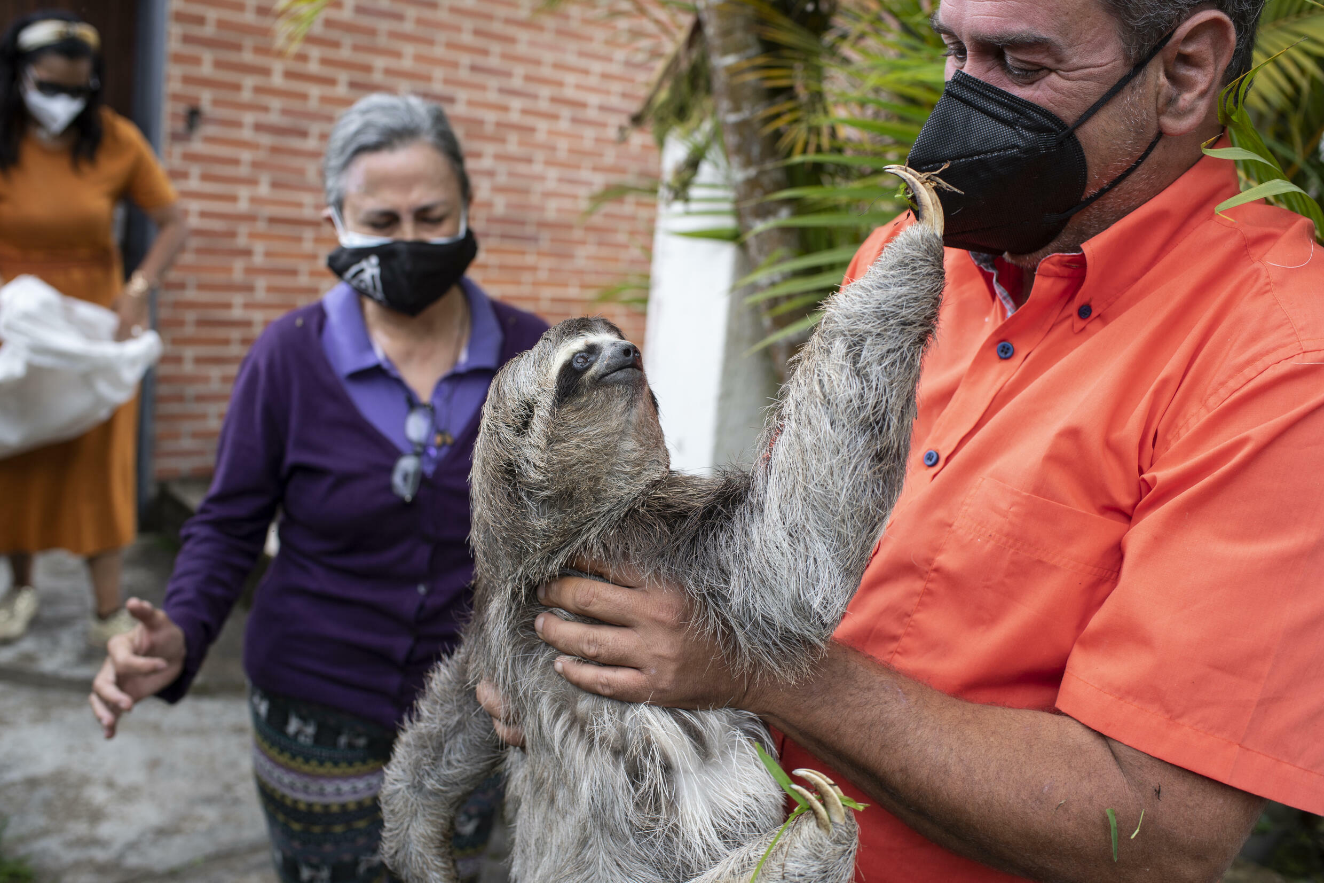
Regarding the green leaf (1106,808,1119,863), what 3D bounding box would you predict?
[{"bbox_3d":[0.246,0.215,0.701,0.005,0.036,0.004,-11,17,0],"label":"green leaf"}]

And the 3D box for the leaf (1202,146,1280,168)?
[{"bbox_3d":[0.363,-0.177,0.801,0.067,0.012,0.012,8,-18,-21],"label":"leaf"}]

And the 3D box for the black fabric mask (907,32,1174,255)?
[{"bbox_3d":[0.220,-0.198,0.824,0.148,0.137,0.146,-21,34,-19],"label":"black fabric mask"}]

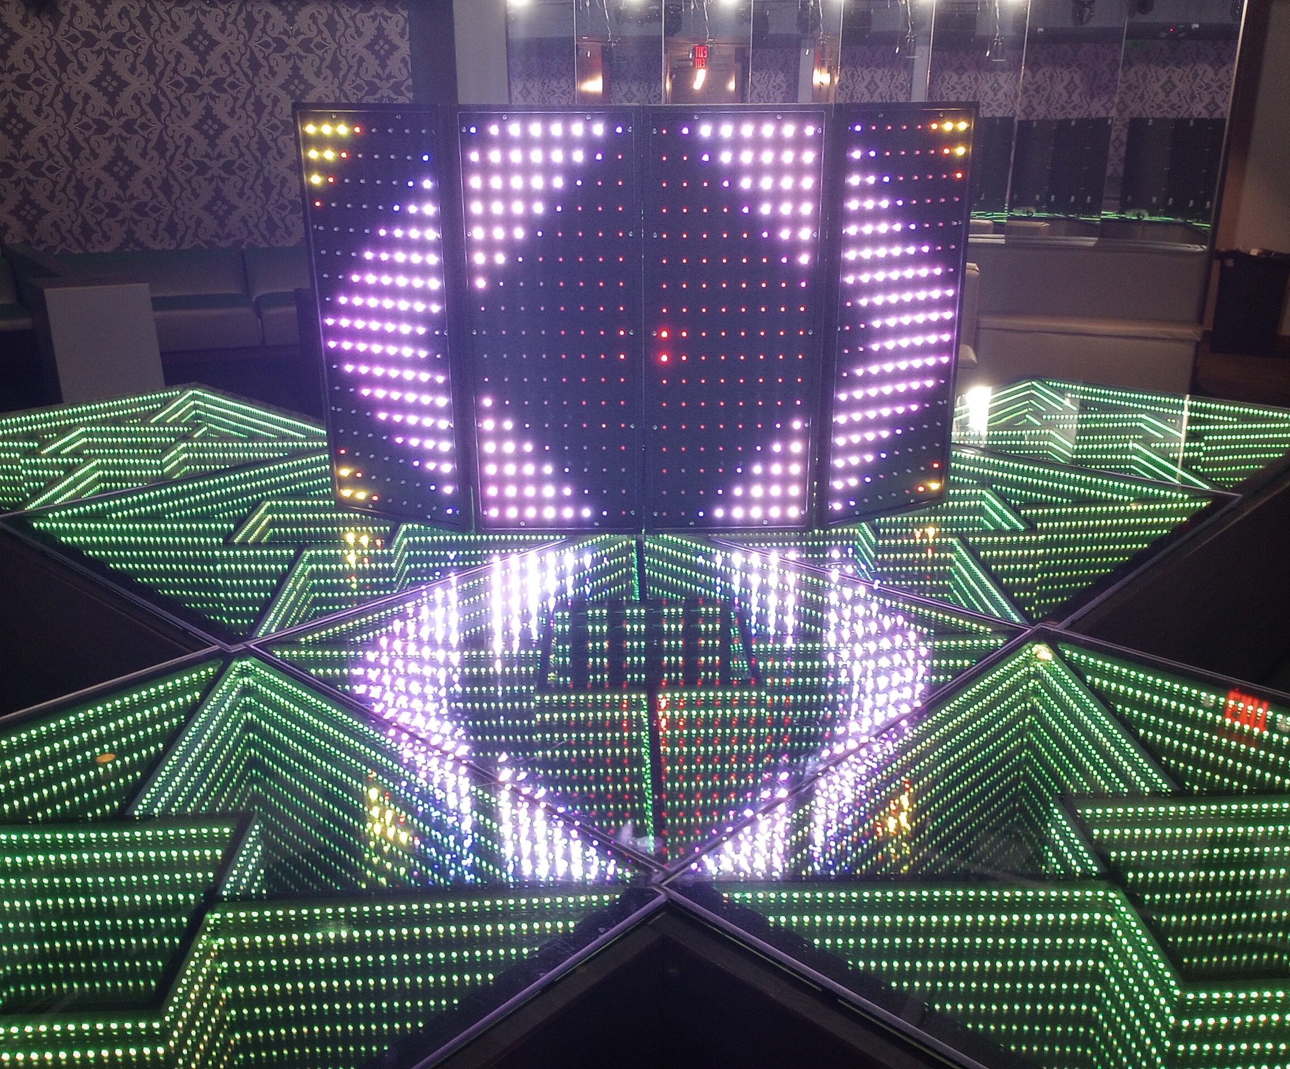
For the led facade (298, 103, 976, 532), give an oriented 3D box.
[{"bbox_3d":[-0.008,-0.529,2.903,1.694,1.045,0.267,-1,20,-1],"label":"led facade"}]

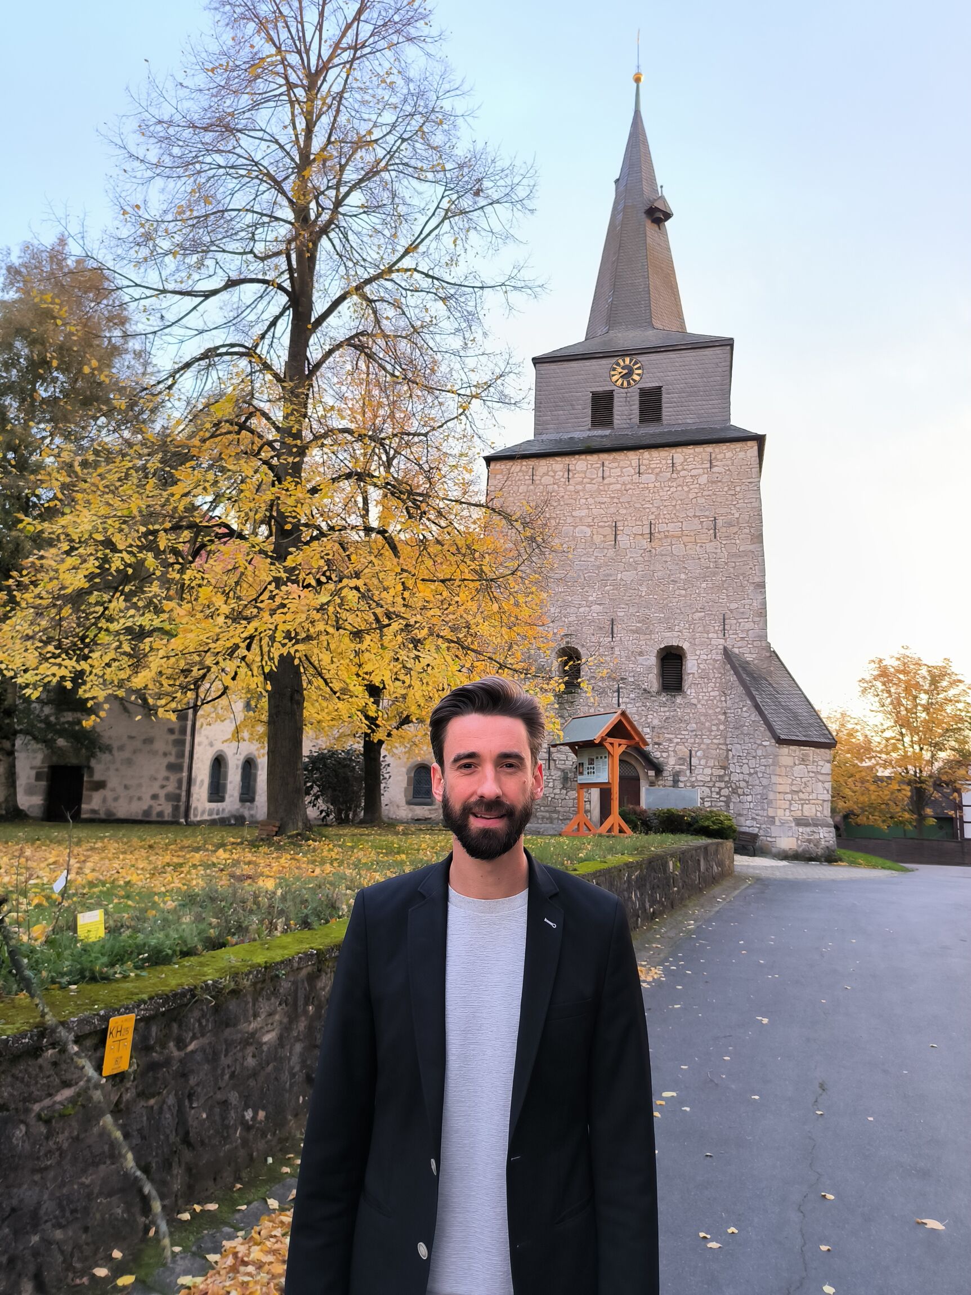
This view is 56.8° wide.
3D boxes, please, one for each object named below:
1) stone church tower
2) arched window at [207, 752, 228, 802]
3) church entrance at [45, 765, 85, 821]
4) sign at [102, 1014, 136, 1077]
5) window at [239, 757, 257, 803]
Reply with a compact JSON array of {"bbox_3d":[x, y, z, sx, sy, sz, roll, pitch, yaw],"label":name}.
[{"bbox_3d":[7.255,-9.519,38.180,12.500,35.100,11.600,-1,-11,15],"label":"stone church tower"},{"bbox_3d":[-9.218,4.453,30.538,0.300,1.657,1.108,-1,-11,15],"label":"arched window"},{"bbox_3d":[-13.953,4.916,30.063,1.440,1.909,0.300,-1,-11,15],"label":"church entrance"},{"bbox_3d":[-1.381,1.499,3.389,0.010,0.200,0.140,-2,-14,19],"label":"sign"},{"bbox_3d":[-8.699,4.792,32.482,0.300,1.691,1.125,-1,-11,15],"label":"window"}]

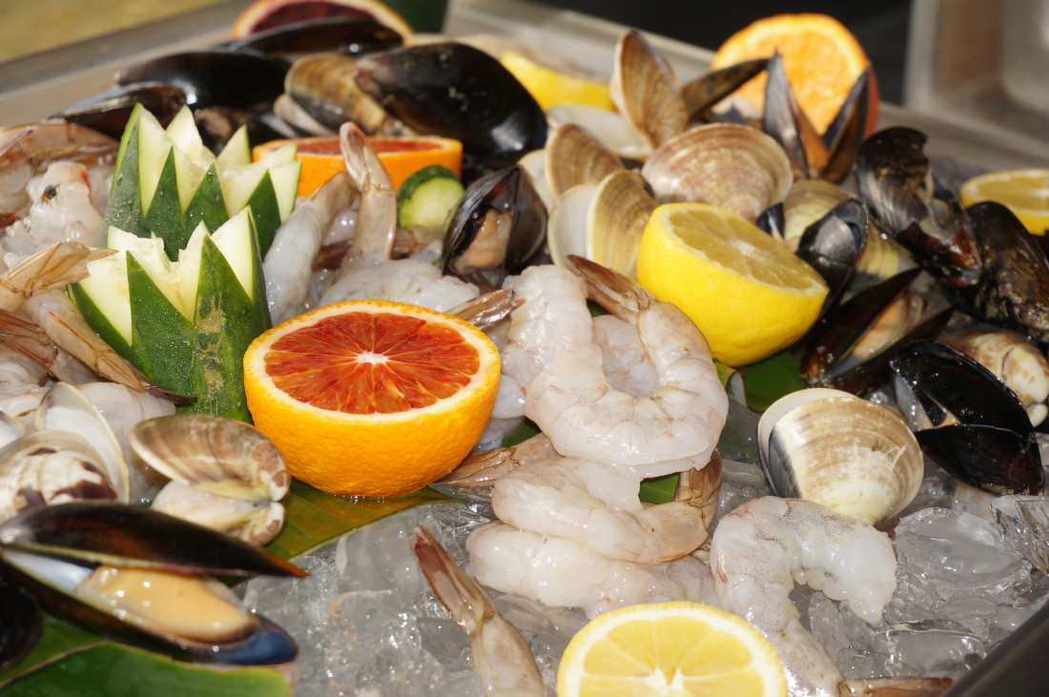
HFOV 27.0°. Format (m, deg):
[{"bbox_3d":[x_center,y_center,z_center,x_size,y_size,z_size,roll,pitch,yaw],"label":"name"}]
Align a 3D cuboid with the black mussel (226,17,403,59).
[{"bbox_3d":[-0.082,-0.120,0.860,0.070,0.026,0.035,-1,26,-4],"label":"black mussel"}]

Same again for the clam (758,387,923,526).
[{"bbox_3d":[0.086,0.030,0.592,0.045,0.039,0.030,-14,9,-13],"label":"clam"}]

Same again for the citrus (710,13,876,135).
[{"bbox_3d":[0.108,-0.091,0.839,0.067,0.067,0.033,0,-12,31],"label":"citrus"}]

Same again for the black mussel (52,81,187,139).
[{"bbox_3d":[-0.146,-0.085,0.795,0.056,0.024,0.032,-5,26,-10],"label":"black mussel"}]

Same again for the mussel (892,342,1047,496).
[{"bbox_3d":[0.124,0.019,0.610,0.056,0.029,0.031,45,6,17],"label":"mussel"}]

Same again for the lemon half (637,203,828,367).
[{"bbox_3d":[0.058,-0.015,0.666,0.059,0.036,0.059,27,22,0],"label":"lemon half"}]

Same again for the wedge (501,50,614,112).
[{"bbox_3d":[0.014,-0.097,0.850,0.060,0.036,0.060,16,13,-3],"label":"wedge"}]

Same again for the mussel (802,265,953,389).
[{"bbox_3d":[0.107,-0.004,0.660,0.060,0.027,0.030,-37,0,-36],"label":"mussel"}]

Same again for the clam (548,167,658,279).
[{"bbox_3d":[0.027,-0.038,0.715,0.033,0.042,0.038,16,15,40],"label":"clam"}]

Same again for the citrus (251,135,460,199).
[{"bbox_3d":[-0.058,-0.052,0.752,0.071,0.036,0.071,1,13,0],"label":"citrus"}]

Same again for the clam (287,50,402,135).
[{"bbox_3d":[-0.067,-0.095,0.810,0.046,0.033,0.046,-7,28,-13],"label":"clam"}]

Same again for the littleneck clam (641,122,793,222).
[{"bbox_3d":[0.065,-0.059,0.738,0.050,0.029,0.044,-15,42,-22],"label":"littleneck clam"}]

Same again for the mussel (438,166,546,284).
[{"bbox_3d":[-0.010,-0.038,0.700,0.033,0.030,0.052,17,56,4],"label":"mussel"}]

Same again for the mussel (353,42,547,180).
[{"bbox_3d":[-0.027,-0.088,0.800,0.075,0.030,0.042,23,55,0],"label":"mussel"}]

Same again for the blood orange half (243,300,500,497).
[{"bbox_3d":[-0.042,0.020,0.613,0.071,0.037,0.071,0,28,0],"label":"blood orange half"}]

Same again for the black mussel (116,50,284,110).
[{"bbox_3d":[-0.122,-0.099,0.825,0.067,0.026,0.034,-2,19,-7],"label":"black mussel"}]

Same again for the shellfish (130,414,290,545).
[{"bbox_3d":[-0.082,0.035,0.572,0.043,0.034,0.046,7,24,-6],"label":"shellfish"}]

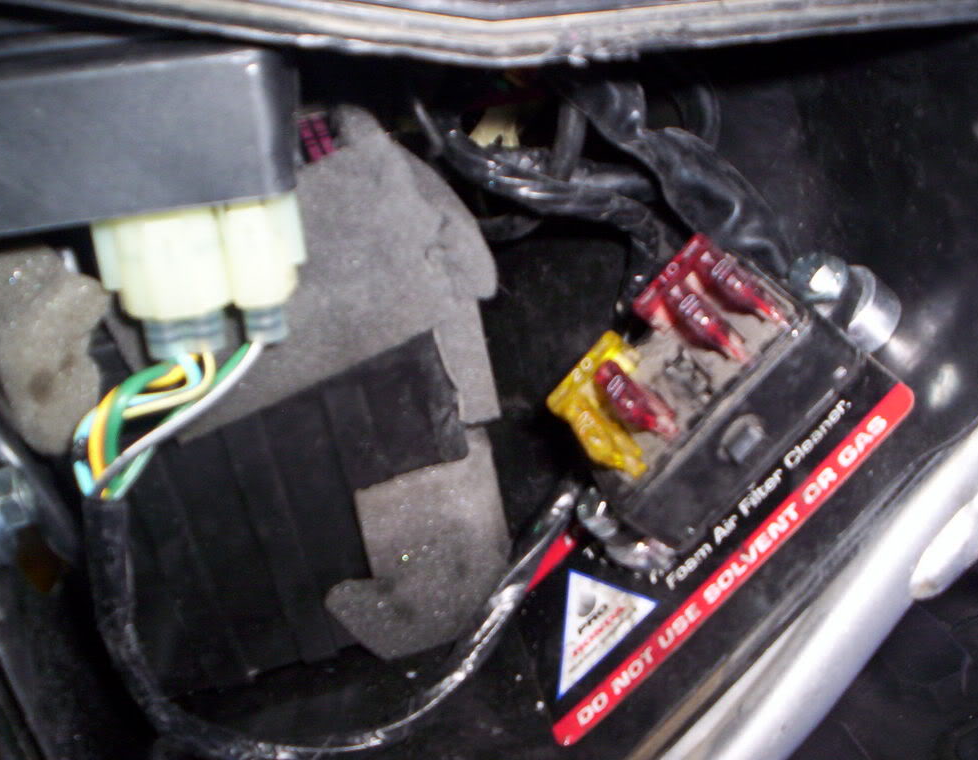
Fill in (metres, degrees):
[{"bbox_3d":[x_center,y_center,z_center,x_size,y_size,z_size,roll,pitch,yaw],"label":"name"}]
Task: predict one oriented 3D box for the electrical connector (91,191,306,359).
[{"bbox_3d":[-0.052,-0.019,0.198,0.034,0.025,0.017,-12,16,-3],"label":"electrical connector"}]

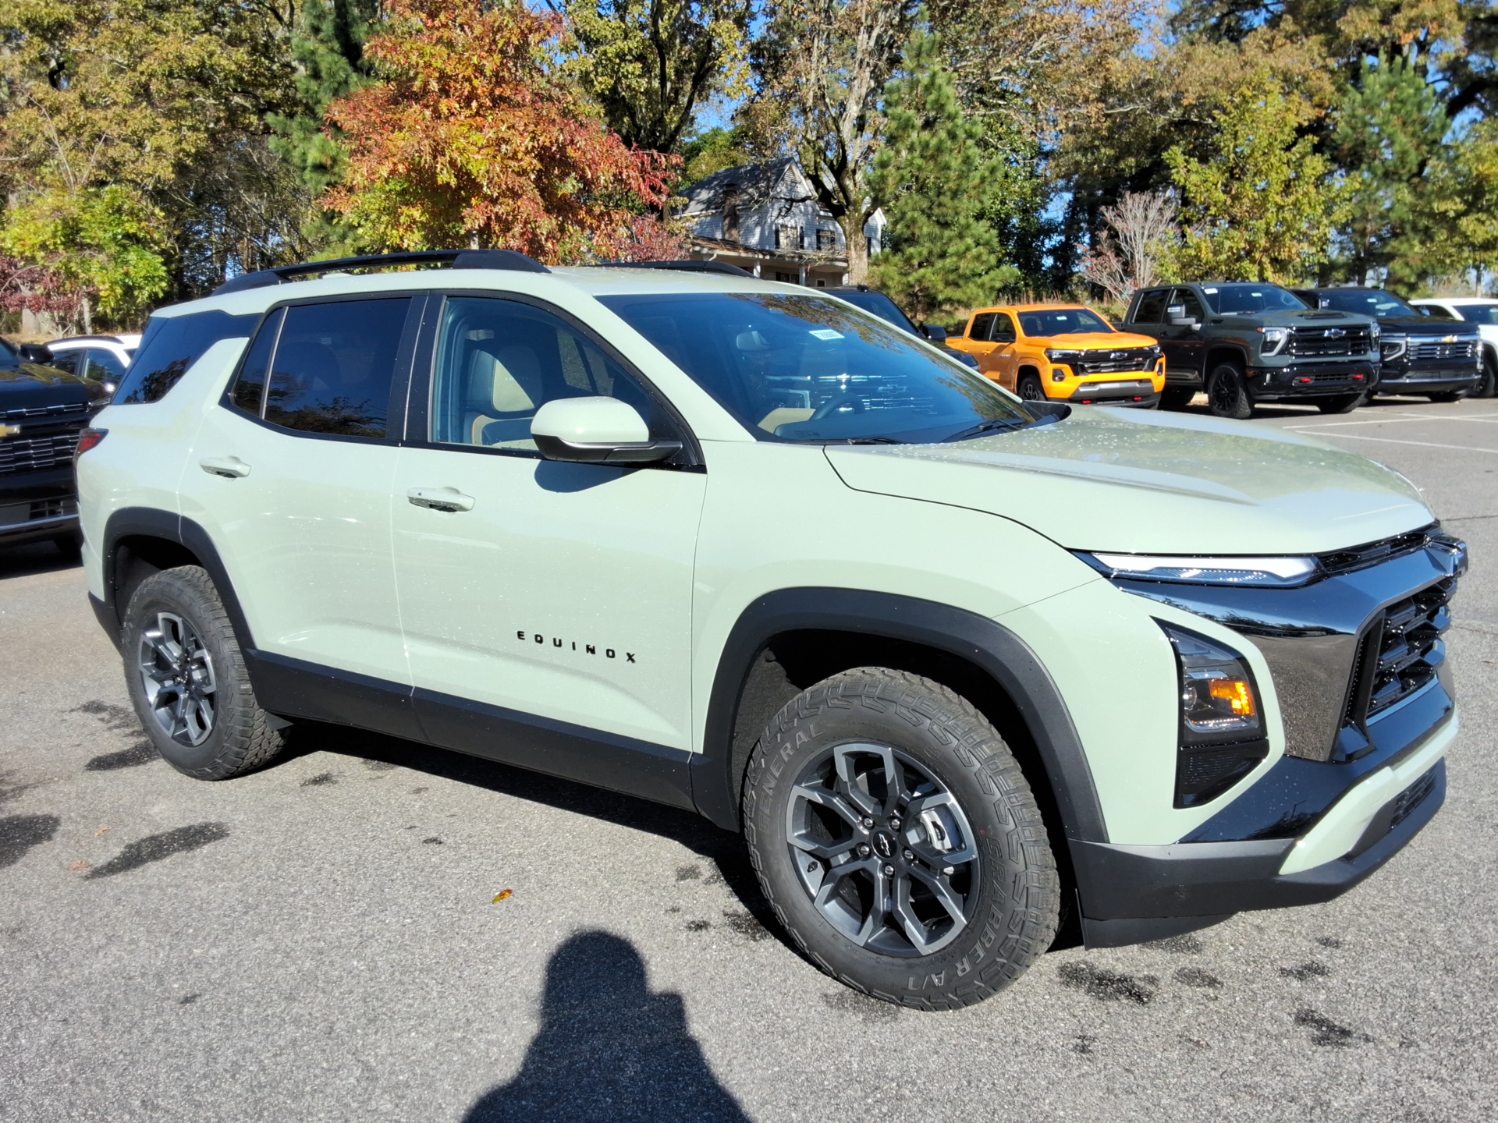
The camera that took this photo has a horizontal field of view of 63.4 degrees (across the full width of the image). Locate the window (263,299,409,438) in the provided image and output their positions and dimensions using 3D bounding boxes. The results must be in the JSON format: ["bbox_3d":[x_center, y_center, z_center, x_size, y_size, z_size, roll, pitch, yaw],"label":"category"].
[{"bbox_3d":[-1.211,-0.565,3.558,0.590,0.410,0.045,6,-9,36],"label":"window"}]

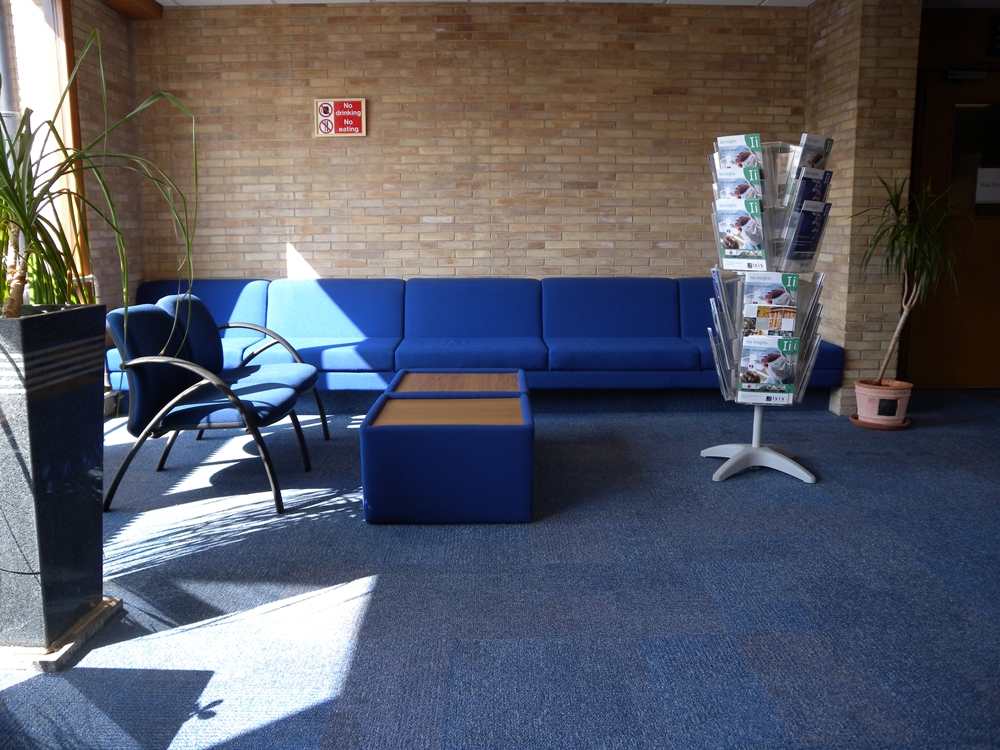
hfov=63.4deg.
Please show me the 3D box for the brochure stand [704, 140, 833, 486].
[{"bbox_3d":[1.154,-0.302,3.517,0.533,1.457,0.533,3,10,15],"label":"brochure stand"}]

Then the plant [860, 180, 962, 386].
[{"bbox_3d":[2.231,-0.495,4.462,0.553,1.176,0.533,0,10,0],"label":"plant"}]

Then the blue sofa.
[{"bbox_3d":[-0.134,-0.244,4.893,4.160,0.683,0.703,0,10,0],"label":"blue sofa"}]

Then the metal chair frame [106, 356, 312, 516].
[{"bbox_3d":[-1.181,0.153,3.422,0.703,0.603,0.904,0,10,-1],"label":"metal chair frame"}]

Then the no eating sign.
[{"bbox_3d":[-0.981,-1.581,4.979,0.312,0.231,0.030,0,10,0],"label":"no eating sign"}]

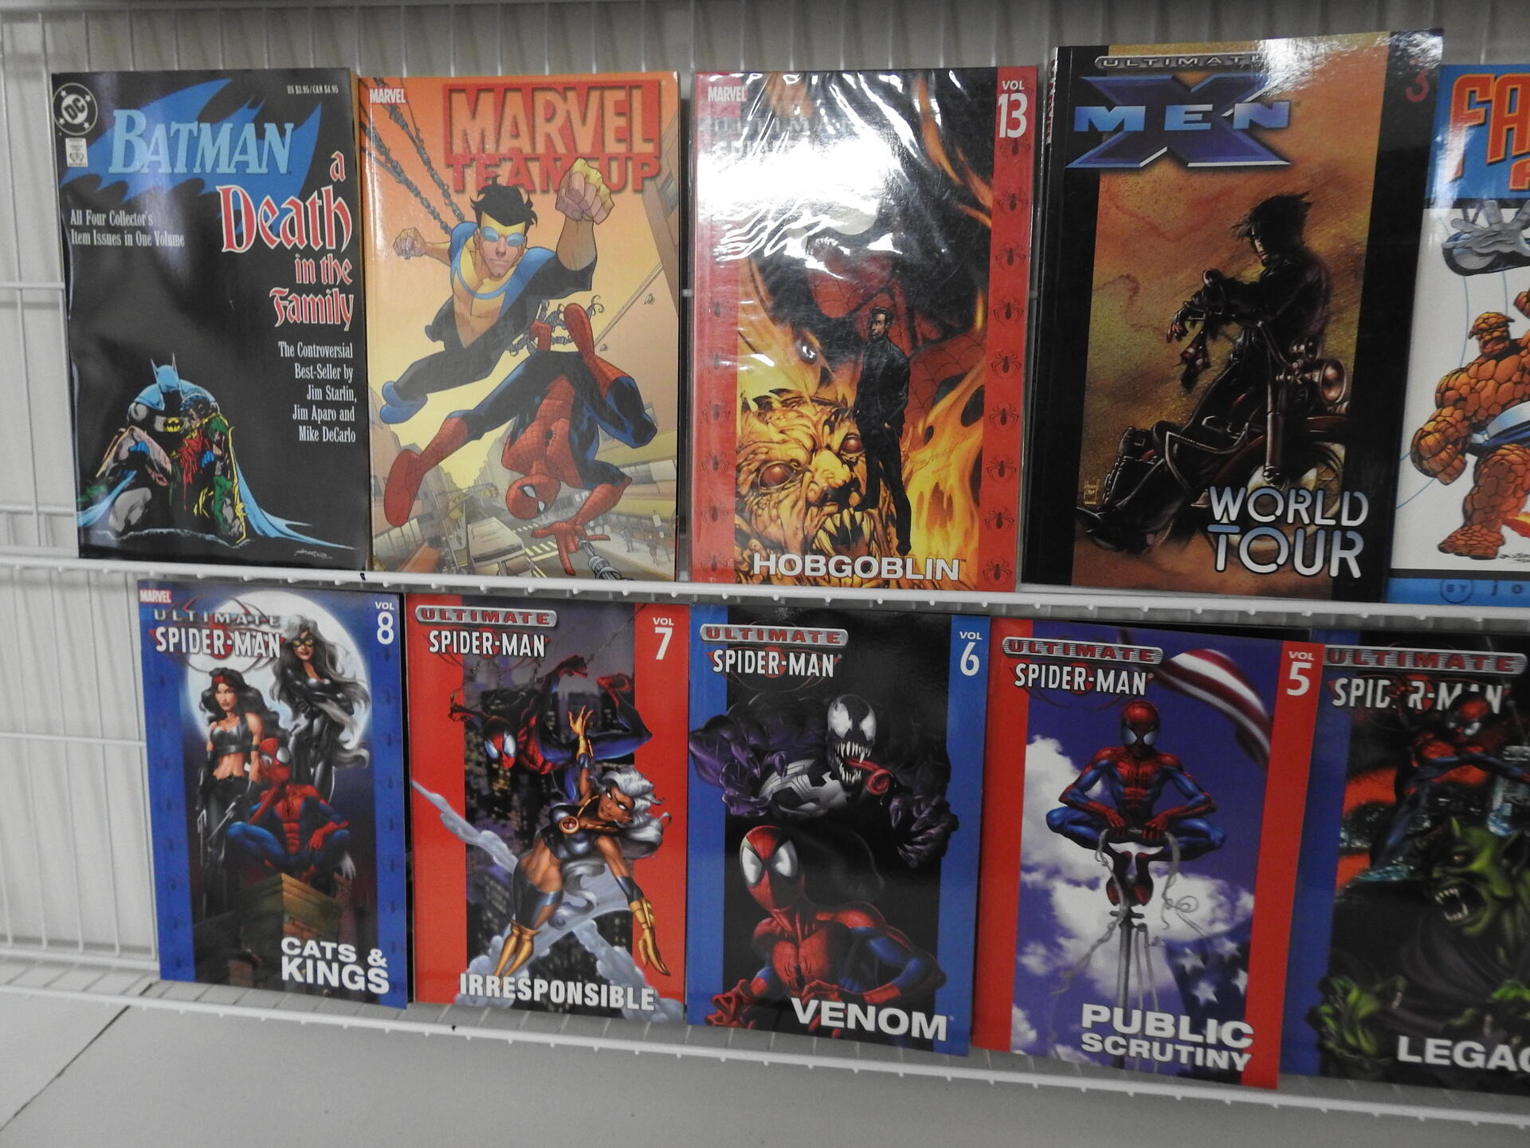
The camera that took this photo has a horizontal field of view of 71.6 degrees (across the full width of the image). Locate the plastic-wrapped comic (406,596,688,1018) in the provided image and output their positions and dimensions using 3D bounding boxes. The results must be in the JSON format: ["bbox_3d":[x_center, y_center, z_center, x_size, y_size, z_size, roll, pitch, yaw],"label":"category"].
[{"bbox_3d":[-0.129,0.140,0.636,0.168,0.258,0.010,2,8,5],"label":"plastic-wrapped comic"}]

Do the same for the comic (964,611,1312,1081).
[{"bbox_3d":[0.208,0.156,0.594,0.168,0.258,0.010,3,10,12],"label":"comic"}]

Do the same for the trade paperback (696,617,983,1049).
[{"bbox_3d":[0.039,0.148,0.617,0.168,0.258,0.010,2,8,9],"label":"trade paperback"}]

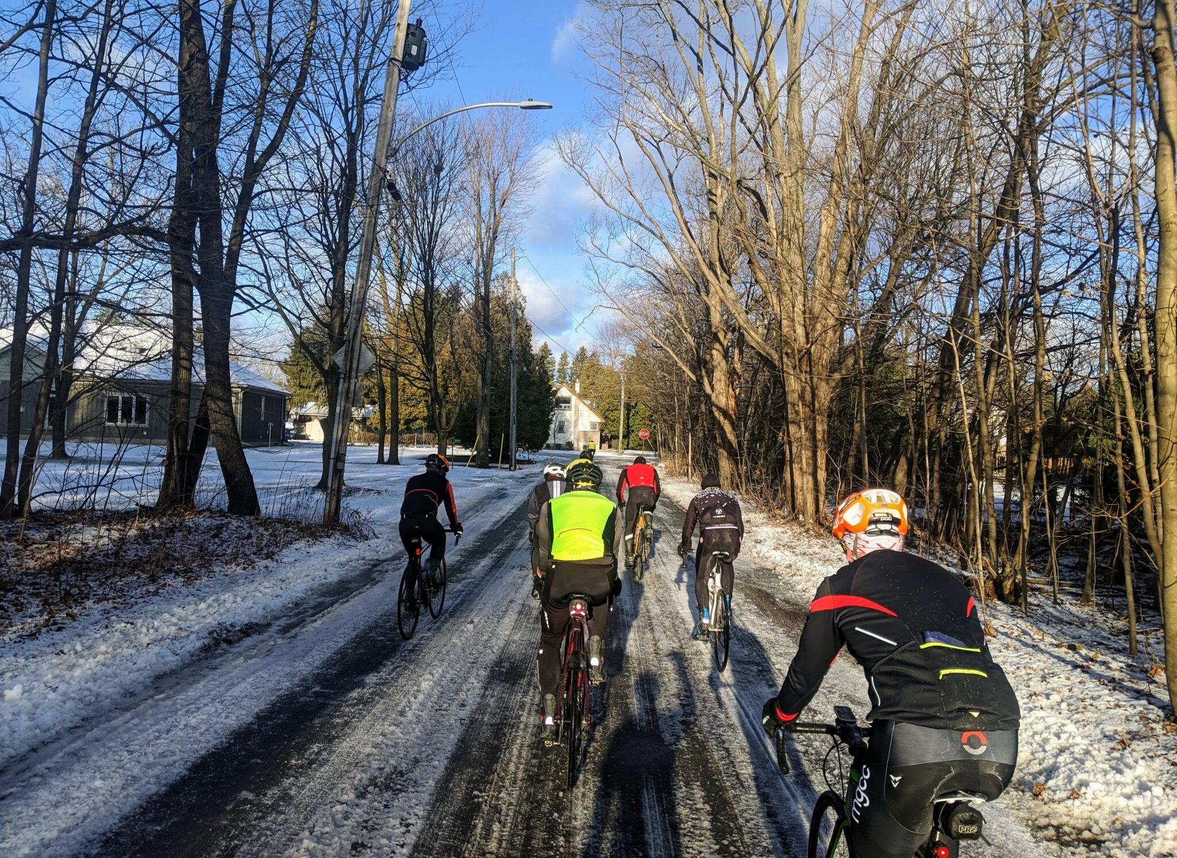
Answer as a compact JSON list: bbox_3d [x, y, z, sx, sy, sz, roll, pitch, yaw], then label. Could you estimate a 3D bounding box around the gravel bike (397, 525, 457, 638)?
[{"bbox_3d":[-1.560,1.400,8.720,0.430,0.980,1.670,2,-1,5],"label":"gravel bike"}]

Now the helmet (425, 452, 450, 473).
[{"bbox_3d":[-1.446,0.331,8.800,0.210,0.180,0.280,1,-1,25],"label":"helmet"}]

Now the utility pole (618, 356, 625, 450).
[{"bbox_3d":[3.305,-2.292,88.000,0.320,9.500,0.320,3,-1,0],"label":"utility pole"}]

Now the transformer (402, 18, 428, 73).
[{"bbox_3d":[-3.493,-7.727,18.500,0.460,0.900,0.450,7,-1,9],"label":"transformer"}]

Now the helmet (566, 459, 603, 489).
[{"bbox_3d":[-0.024,0.264,5.380,0.210,0.175,0.280,1,-1,-6],"label":"helmet"}]

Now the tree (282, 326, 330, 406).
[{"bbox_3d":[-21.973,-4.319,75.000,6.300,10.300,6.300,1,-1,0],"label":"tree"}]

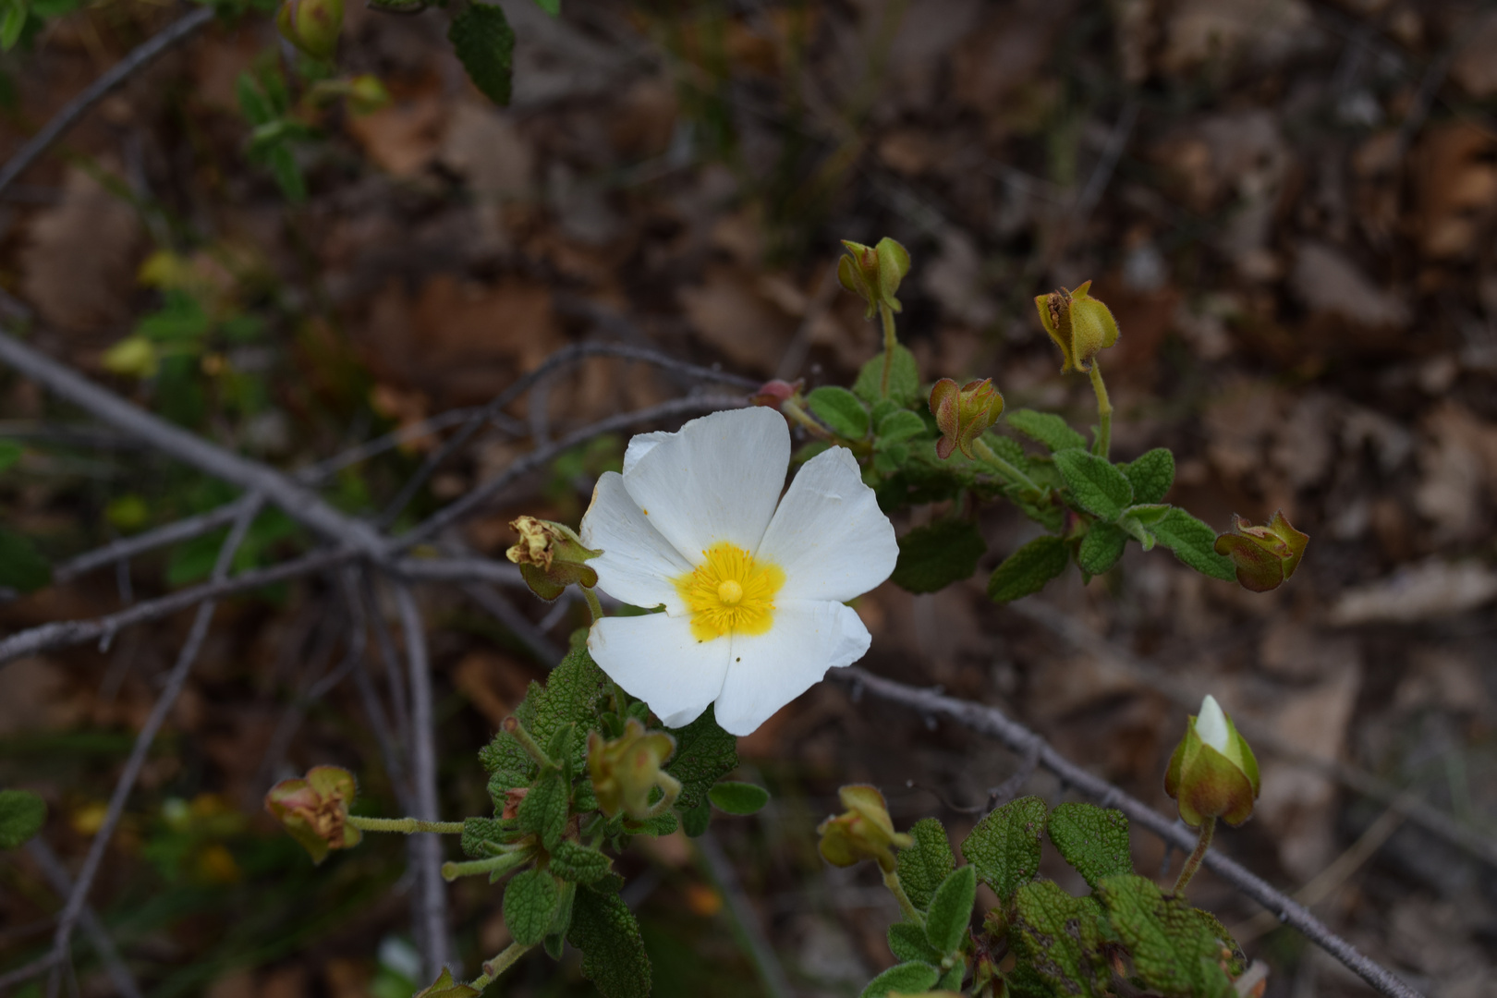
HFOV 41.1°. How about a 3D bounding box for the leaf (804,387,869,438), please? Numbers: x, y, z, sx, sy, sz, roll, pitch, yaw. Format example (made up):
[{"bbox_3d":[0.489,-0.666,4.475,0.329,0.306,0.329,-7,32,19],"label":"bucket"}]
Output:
[{"bbox_3d":[0.015,-0.015,0.335,0.012,0.004,0.008,24,65,19],"label":"leaf"}]

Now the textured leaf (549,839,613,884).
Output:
[{"bbox_3d":[-0.026,0.057,0.315,0.010,0.004,0.008,8,45,4],"label":"textured leaf"}]

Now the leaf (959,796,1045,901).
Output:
[{"bbox_3d":[0.038,0.051,0.293,0.012,0.003,0.016,6,68,3],"label":"leaf"}]

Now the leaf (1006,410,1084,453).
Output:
[{"bbox_3d":[0.048,-0.010,0.318,0.016,0.003,0.008,28,49,30],"label":"leaf"}]

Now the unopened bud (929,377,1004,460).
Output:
[{"bbox_3d":[0.032,-0.012,0.291,0.011,0.013,0.011,6,30,-4],"label":"unopened bud"}]

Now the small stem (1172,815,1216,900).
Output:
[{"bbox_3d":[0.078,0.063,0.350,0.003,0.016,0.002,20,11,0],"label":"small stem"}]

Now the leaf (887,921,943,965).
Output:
[{"bbox_3d":[0.024,0.064,0.286,0.010,0.003,0.007,26,53,-18],"label":"leaf"}]

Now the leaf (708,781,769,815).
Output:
[{"bbox_3d":[-0.002,0.045,0.300,0.009,0.002,0.006,7,59,-12],"label":"leaf"}]

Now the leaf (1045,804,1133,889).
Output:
[{"bbox_3d":[0.049,0.051,0.288,0.011,0.003,0.016,-40,94,-18],"label":"leaf"}]

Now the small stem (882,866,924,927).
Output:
[{"bbox_3d":[0.022,0.057,0.285,0.002,0.012,0.002,-32,20,0],"label":"small stem"}]

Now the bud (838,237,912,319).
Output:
[{"bbox_3d":[0.020,-0.035,0.314,0.011,0.013,0.011,0,12,0],"label":"bud"}]

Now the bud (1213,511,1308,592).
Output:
[{"bbox_3d":[0.075,0.008,0.291,0.013,0.012,0.012,15,31,-9],"label":"bud"}]

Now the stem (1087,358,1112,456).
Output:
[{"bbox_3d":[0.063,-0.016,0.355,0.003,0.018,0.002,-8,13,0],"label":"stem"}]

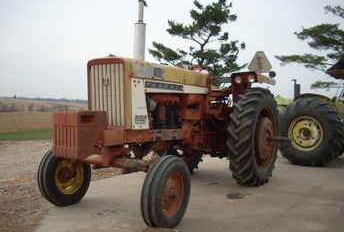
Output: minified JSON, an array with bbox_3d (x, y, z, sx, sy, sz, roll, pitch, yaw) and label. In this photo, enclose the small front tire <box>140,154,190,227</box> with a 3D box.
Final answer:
[{"bbox_3d":[-0.045,0.826,3.978,0.200,0.750,0.750,2,3,34],"label":"small front tire"}]

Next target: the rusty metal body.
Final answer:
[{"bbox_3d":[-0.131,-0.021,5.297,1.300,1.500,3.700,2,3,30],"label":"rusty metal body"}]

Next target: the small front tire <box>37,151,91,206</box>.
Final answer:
[{"bbox_3d":[-1.362,0.784,4.749,0.200,0.750,0.750,2,3,34],"label":"small front tire"}]

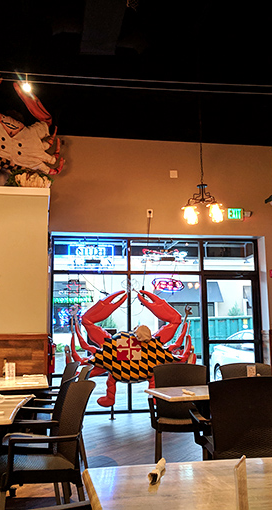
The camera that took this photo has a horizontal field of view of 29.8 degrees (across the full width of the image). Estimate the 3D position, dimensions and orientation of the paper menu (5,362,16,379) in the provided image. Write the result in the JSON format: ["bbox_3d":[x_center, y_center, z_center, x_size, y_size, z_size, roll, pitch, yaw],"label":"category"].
[{"bbox_3d":[-1.282,1.191,5.229,0.102,0.162,0.030,1,-9,-10],"label":"paper menu"}]

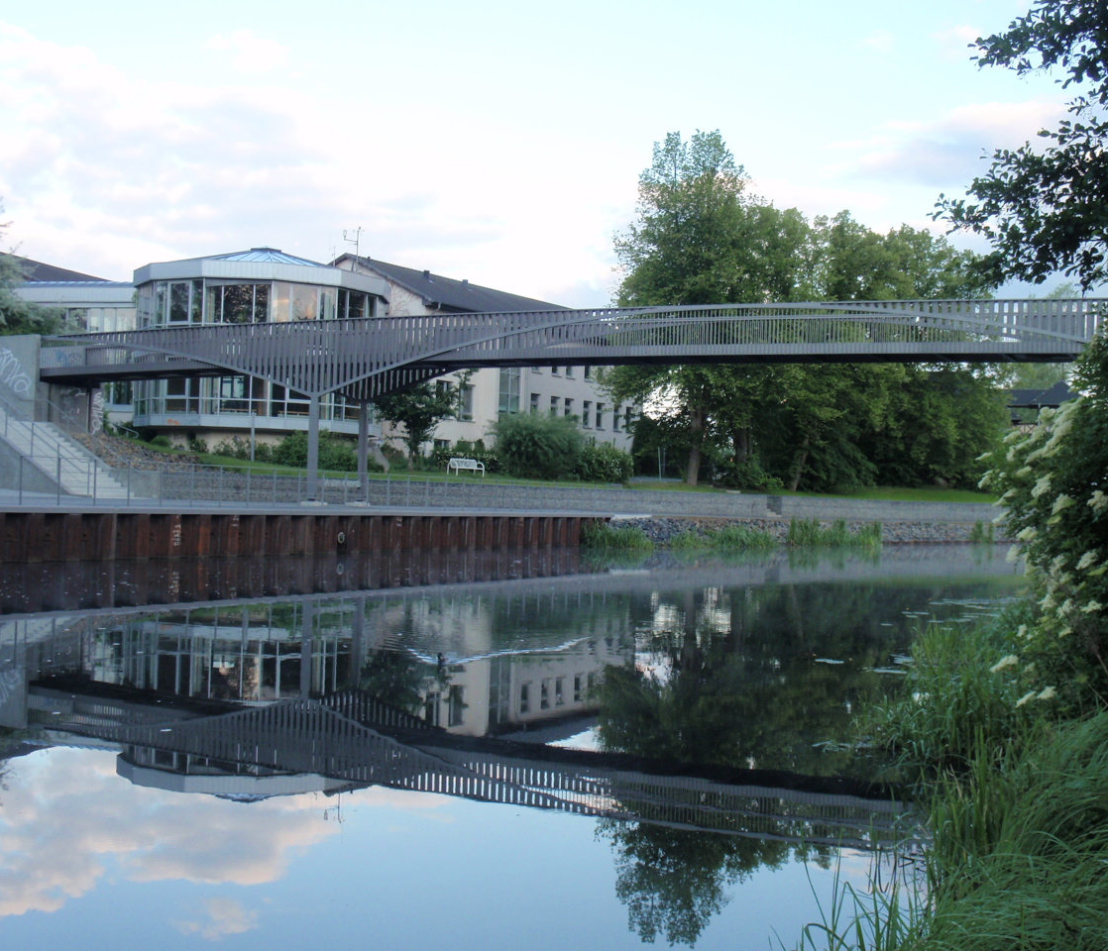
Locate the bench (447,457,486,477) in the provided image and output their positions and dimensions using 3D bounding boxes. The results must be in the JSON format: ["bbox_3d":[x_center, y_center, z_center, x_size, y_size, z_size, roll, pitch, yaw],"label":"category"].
[{"bbox_3d":[-3.989,-0.328,66.514,1.600,0.800,0.670,3,-1,-41],"label":"bench"}]

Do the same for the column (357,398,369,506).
[{"bbox_3d":[-5.960,-0.744,45.770,0.250,3.190,0.250,1,-1,29],"label":"column"}]

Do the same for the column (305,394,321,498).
[{"bbox_3d":[-7.158,-0.805,43.625,0.250,3.140,0.250,1,-1,29],"label":"column"}]

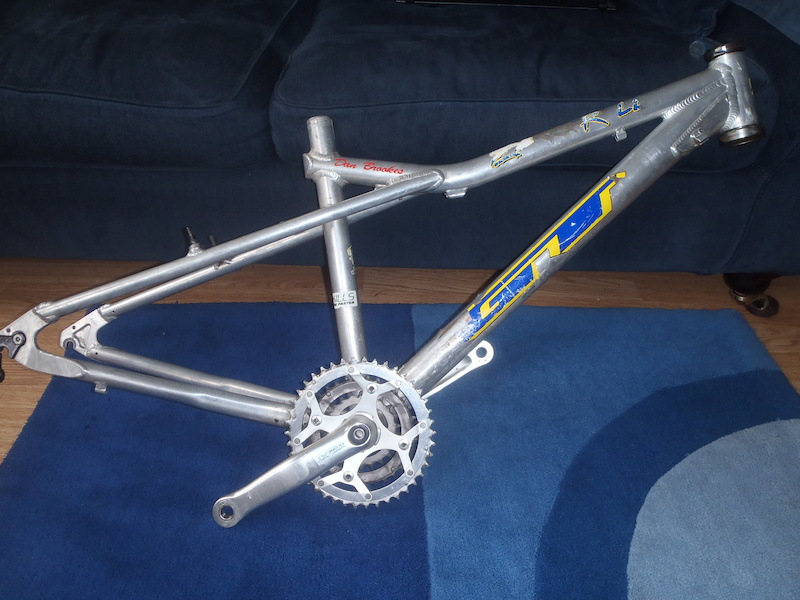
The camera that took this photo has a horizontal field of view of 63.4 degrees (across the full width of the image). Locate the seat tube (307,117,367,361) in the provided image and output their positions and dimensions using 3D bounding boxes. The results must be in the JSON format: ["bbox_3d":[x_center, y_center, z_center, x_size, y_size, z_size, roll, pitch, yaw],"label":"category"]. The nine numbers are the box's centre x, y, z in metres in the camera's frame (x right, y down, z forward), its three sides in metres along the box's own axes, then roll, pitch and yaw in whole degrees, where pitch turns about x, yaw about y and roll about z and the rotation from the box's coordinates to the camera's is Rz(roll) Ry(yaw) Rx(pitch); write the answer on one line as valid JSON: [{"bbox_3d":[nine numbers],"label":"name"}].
[{"bbox_3d":[-0.074,-0.049,0.814,0.032,0.364,0.032,-9,-2,4],"label":"seat tube"}]

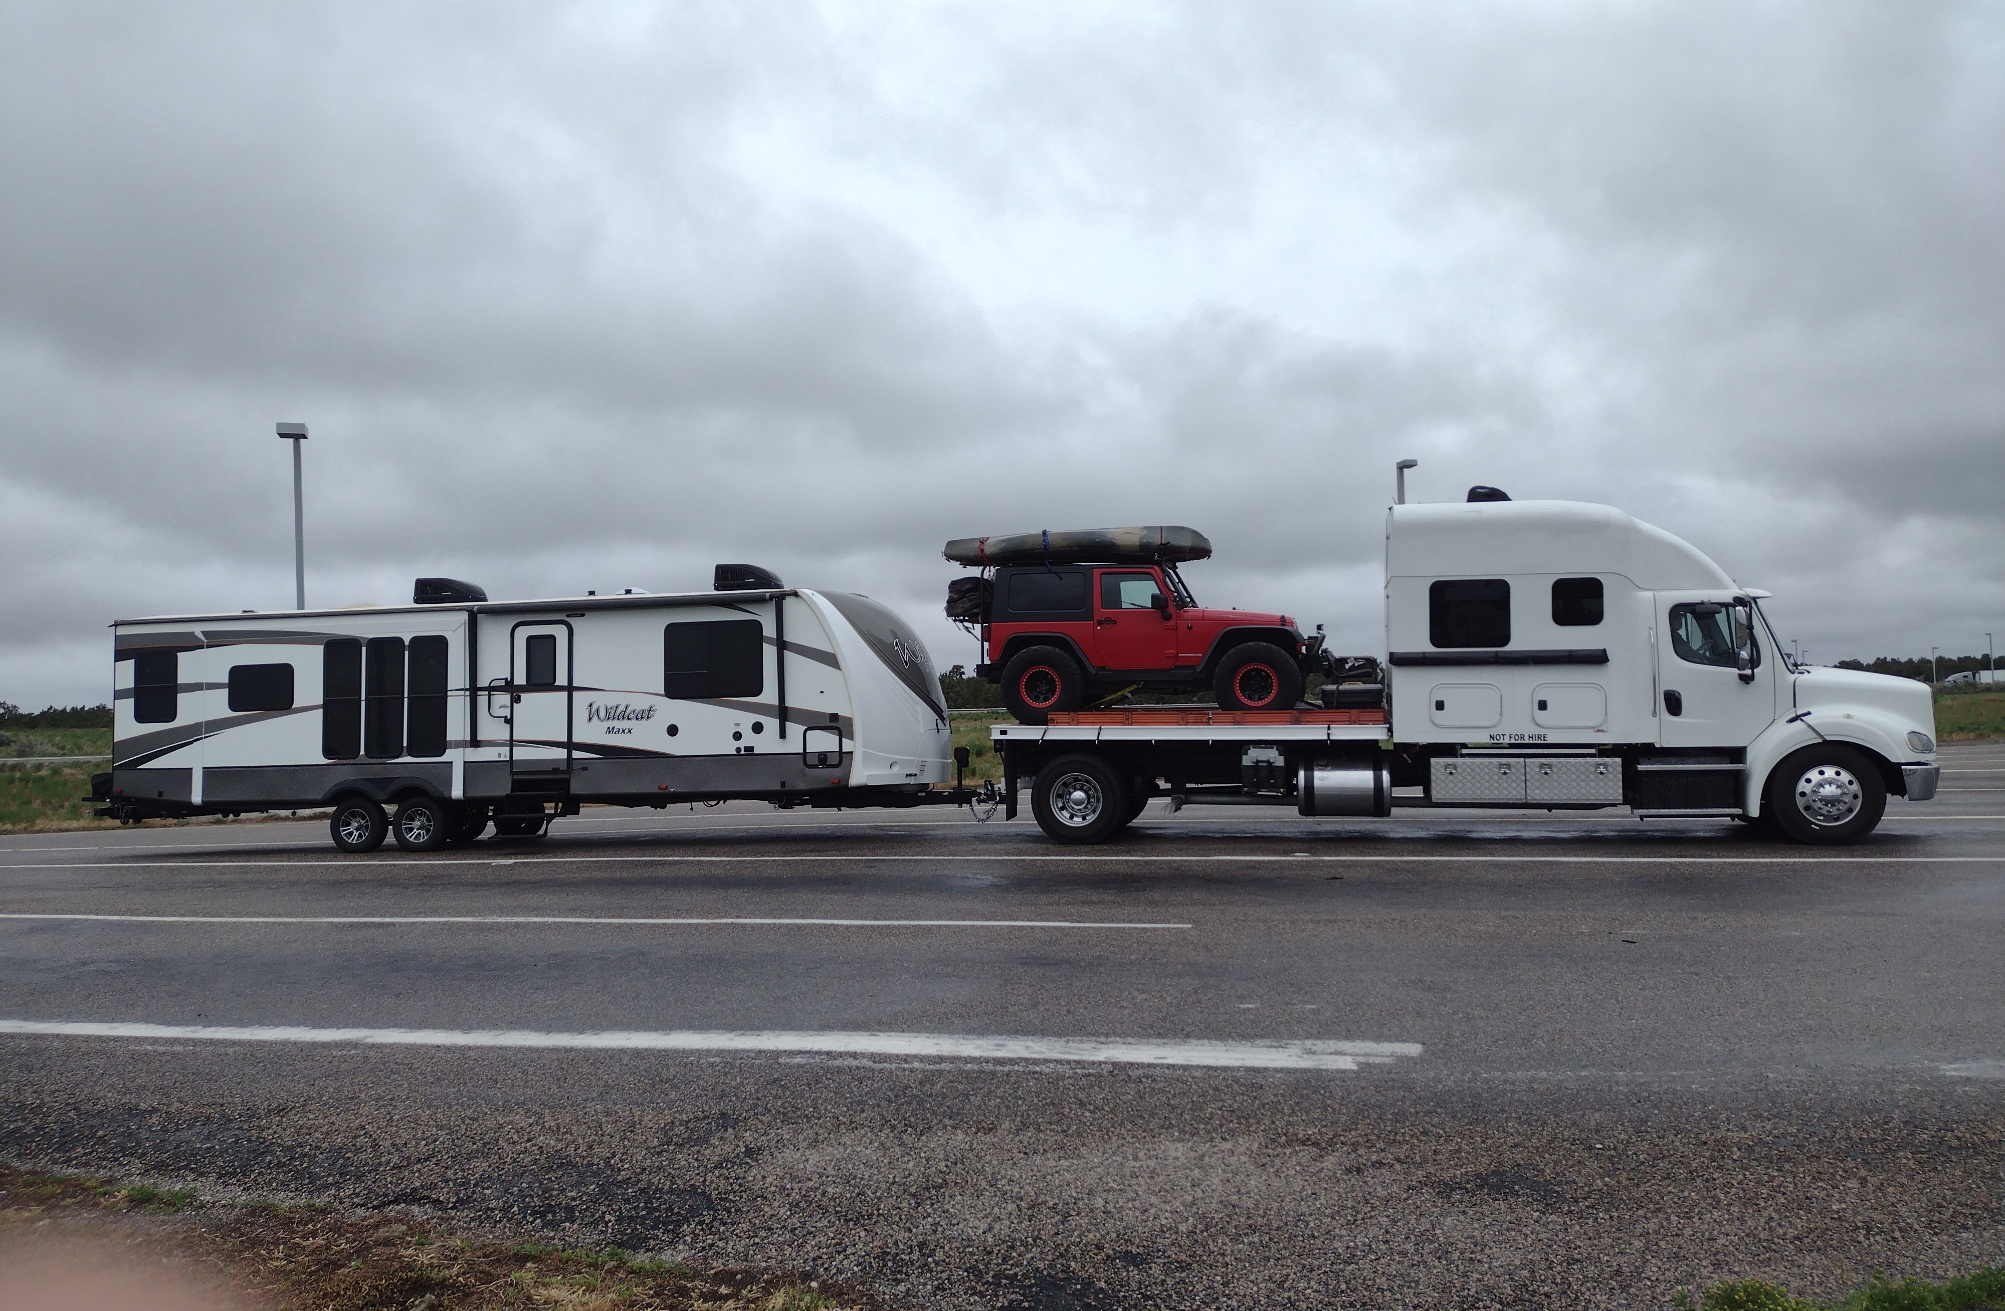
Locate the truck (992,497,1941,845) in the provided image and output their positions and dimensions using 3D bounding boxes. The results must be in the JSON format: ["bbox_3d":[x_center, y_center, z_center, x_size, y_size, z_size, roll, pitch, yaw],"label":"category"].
[{"bbox_3d":[4.772,0.175,17.646,9.570,3.680,2.580,-2,-2,16],"label":"truck"}]

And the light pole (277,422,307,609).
[{"bbox_3d":[-14.552,-0.936,32.147,0.540,7.826,0.620,-1,-2,-13],"label":"light pole"}]

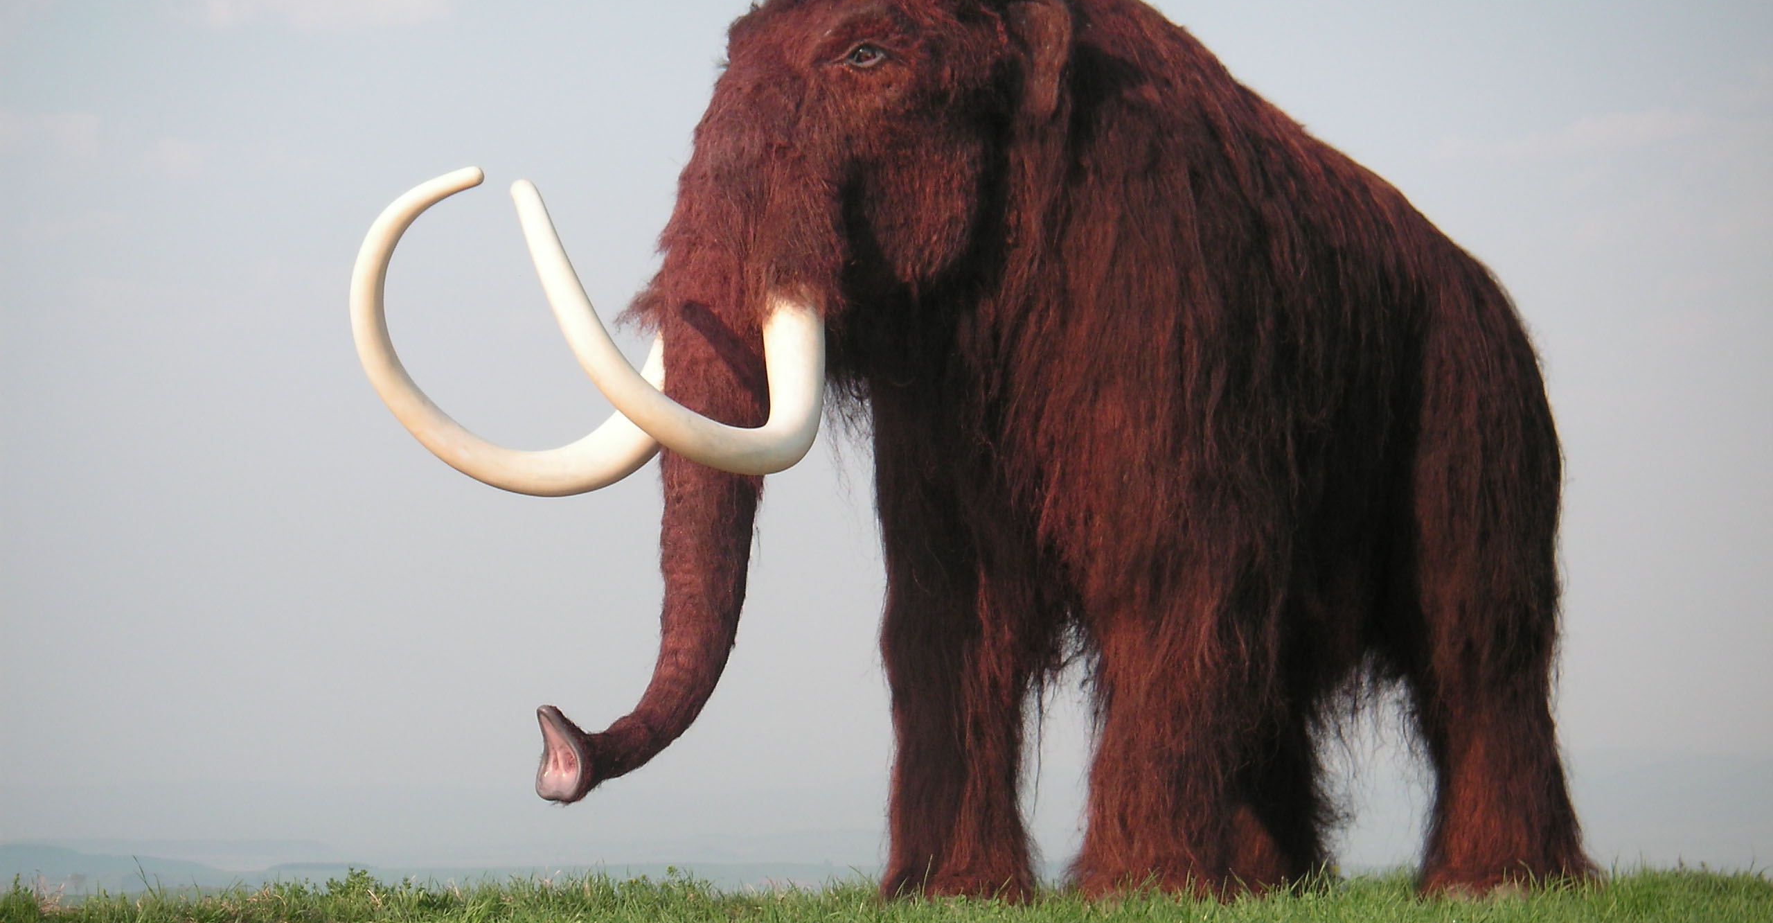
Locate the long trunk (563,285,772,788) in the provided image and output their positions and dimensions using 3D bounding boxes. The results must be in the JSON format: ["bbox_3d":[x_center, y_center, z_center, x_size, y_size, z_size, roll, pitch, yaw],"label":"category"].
[{"bbox_3d":[-0.675,0.235,12.900,0.680,1.540,0.340,4,-6,-42],"label":"long trunk"}]

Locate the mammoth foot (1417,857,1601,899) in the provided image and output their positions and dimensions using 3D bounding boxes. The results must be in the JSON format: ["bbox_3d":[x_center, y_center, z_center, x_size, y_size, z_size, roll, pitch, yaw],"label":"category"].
[{"bbox_3d":[2.156,1.446,14.900,0.580,0.160,0.600,-4,-6,37],"label":"mammoth foot"}]

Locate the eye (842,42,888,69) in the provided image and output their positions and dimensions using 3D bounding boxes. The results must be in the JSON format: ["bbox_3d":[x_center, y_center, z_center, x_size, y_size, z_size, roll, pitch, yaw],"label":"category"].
[{"bbox_3d":[-0.066,-1.245,13.200,0.137,0.082,0.070,1,-5,-9],"label":"eye"}]

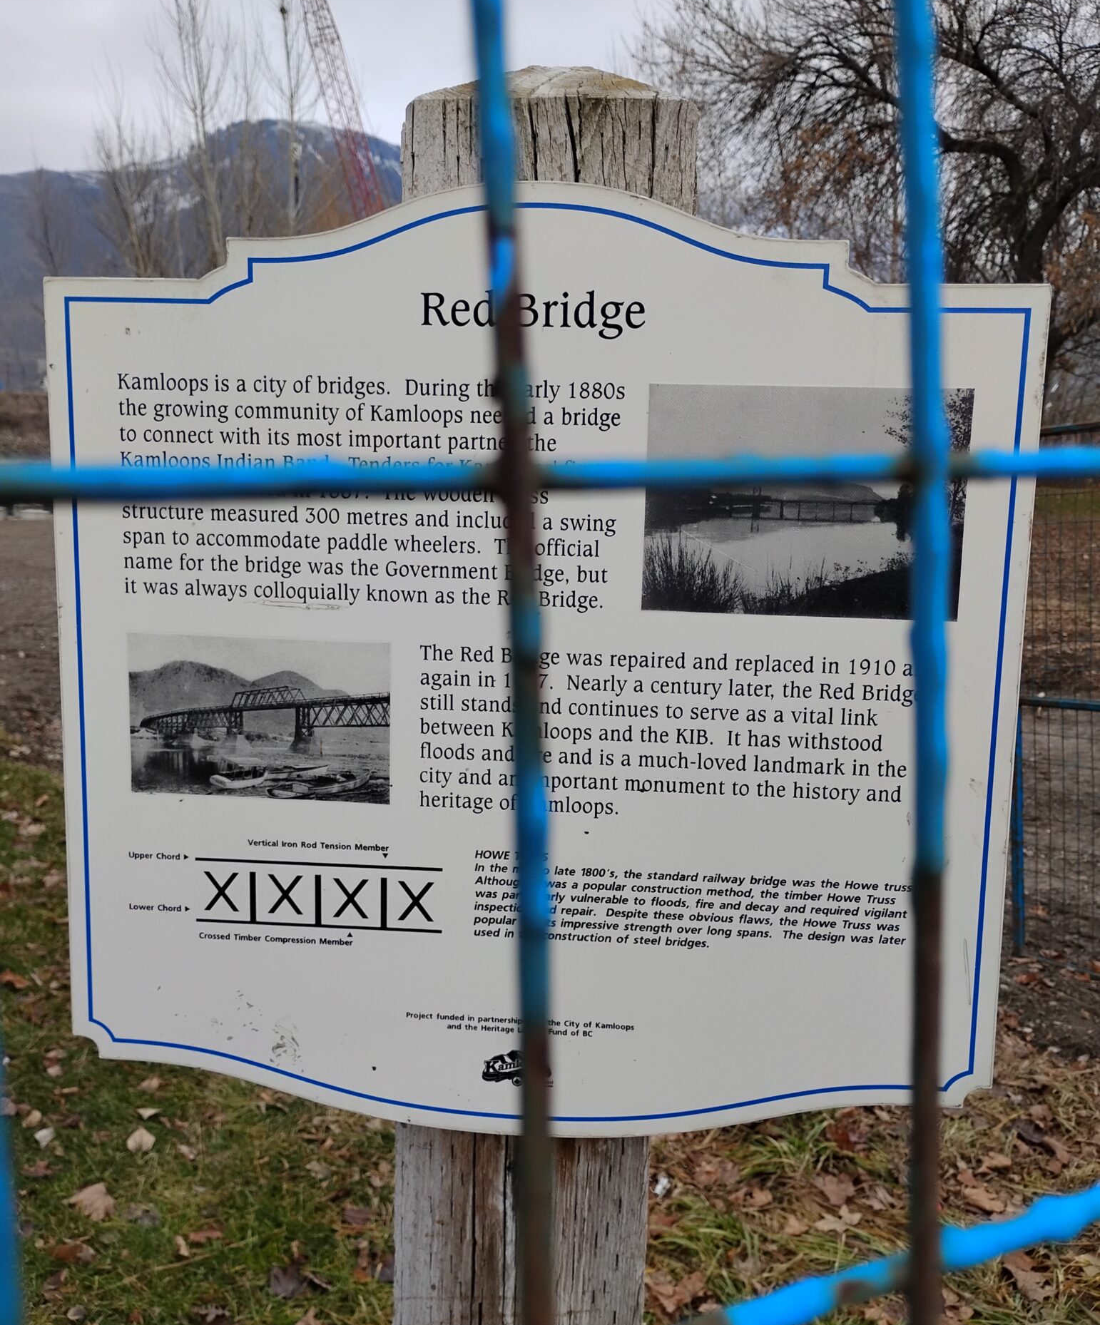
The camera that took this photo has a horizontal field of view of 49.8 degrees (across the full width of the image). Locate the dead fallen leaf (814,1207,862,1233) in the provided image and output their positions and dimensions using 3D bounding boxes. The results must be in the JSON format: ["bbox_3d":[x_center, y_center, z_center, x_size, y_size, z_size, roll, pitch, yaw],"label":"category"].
[{"bbox_3d":[0.600,1.162,2.464,0.099,0.020,0.062,3,9,15],"label":"dead fallen leaf"}]

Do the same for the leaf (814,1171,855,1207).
[{"bbox_3d":[0.618,1.142,2.565,0.092,0.028,0.085,3,9,15],"label":"leaf"}]

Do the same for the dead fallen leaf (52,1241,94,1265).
[{"bbox_3d":[-0.984,1.219,2.442,0.086,0.025,0.047,-4,9,-24],"label":"dead fallen leaf"}]

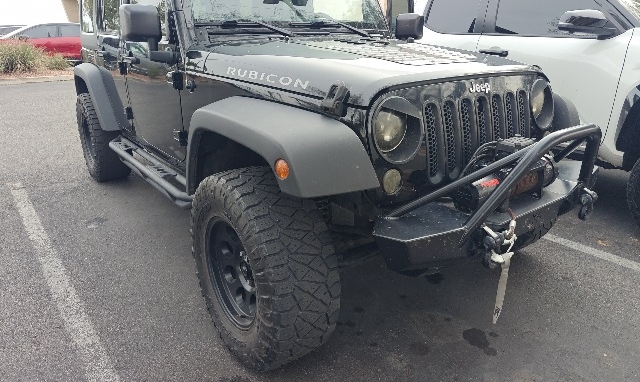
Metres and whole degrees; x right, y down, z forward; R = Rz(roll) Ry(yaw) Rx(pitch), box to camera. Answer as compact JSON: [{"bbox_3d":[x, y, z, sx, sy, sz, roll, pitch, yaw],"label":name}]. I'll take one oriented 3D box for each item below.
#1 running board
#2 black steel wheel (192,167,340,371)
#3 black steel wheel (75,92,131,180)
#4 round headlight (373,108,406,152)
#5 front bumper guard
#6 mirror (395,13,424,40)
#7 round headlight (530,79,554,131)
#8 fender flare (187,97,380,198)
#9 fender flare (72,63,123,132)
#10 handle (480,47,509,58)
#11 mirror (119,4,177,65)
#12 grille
[{"bbox_3d":[-1.084,-0.137,2.772,0.180,0.115,1.760,-14,25,-35],"label":"running board"},{"bbox_3d":[-0.268,0.316,1.833,0.301,0.838,0.838,-14,25,-35],"label":"black steel wheel"},{"bbox_3d":[-2.042,-0.508,4.036,0.301,0.838,0.838,-14,25,-35],"label":"black steel wheel"},{"bbox_3d":[0.243,-0.215,1.458,0.190,0.190,0.090,-14,25,-35],"label":"round headlight"},{"bbox_3d":[0.750,-0.043,1.664,1.440,0.480,0.450,-14,25,-35],"label":"front bumper guard"},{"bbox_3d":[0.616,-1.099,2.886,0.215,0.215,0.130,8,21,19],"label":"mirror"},{"bbox_3d":[1.024,-0.409,2.009,0.225,0.225,0.090,-14,25,-35],"label":"round headlight"},{"bbox_3d":[-0.234,-0.075,1.654,0.290,0.490,1.090,-14,25,-35],"label":"fender flare"},{"bbox_3d":[-1.987,-0.881,3.732,0.180,0.500,1.180,-14,25,-35],"label":"fender flare"},{"bbox_3d":[1.468,-1.176,3.599,0.050,0.060,0.265,-14,25,-35],"label":"handle"},{"bbox_3d":[-0.786,-0.726,1.975,0.235,0.260,0.140,-14,25,-35],"label":"mirror"},{"bbox_3d":[0.646,-0.228,1.745,0.710,0.335,0.080,-14,25,-35],"label":"grille"}]

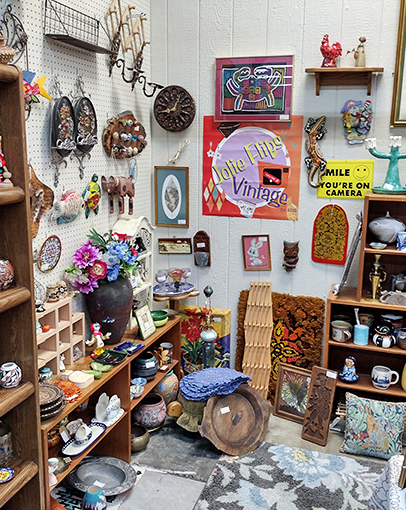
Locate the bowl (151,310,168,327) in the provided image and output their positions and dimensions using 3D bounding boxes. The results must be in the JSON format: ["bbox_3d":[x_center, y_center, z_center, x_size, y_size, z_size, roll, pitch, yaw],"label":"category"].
[{"bbox_3d":[-0.253,0.373,3.070,0.108,0.064,0.108,1,12,0],"label":"bowl"}]

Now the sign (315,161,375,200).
[{"bbox_3d":[0.799,-0.420,2.981,0.302,0.210,0.008,5,12,19],"label":"sign"}]

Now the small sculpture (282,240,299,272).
[{"bbox_3d":[0.520,0.012,3.161,0.096,0.190,0.070,5,12,18],"label":"small sculpture"}]

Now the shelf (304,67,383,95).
[{"bbox_3d":[0.749,-0.913,2.815,0.398,0.138,0.120,5,12,19],"label":"shelf"}]

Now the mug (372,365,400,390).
[{"bbox_3d":[0.988,0.666,2.865,0.134,0.100,0.097,4,12,18],"label":"mug"}]

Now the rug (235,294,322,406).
[{"bbox_3d":[0.458,0.590,3.261,0.525,0.705,0.045,5,7,18],"label":"rug"}]

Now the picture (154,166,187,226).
[{"bbox_3d":[-0.199,-0.368,3.356,0.232,0.379,0.022,5,12,18],"label":"picture"}]

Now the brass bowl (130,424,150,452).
[{"bbox_3d":[-0.371,0.976,2.802,0.183,0.090,0.183,1,12,0],"label":"brass bowl"}]

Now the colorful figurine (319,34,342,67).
[{"bbox_3d":[0.687,-1.091,2.851,0.116,0.181,0.072,4,12,18],"label":"colorful figurine"}]

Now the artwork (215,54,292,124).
[{"bbox_3d":[0.290,-0.944,3.029,0.459,0.368,0.022,5,12,19],"label":"artwork"}]

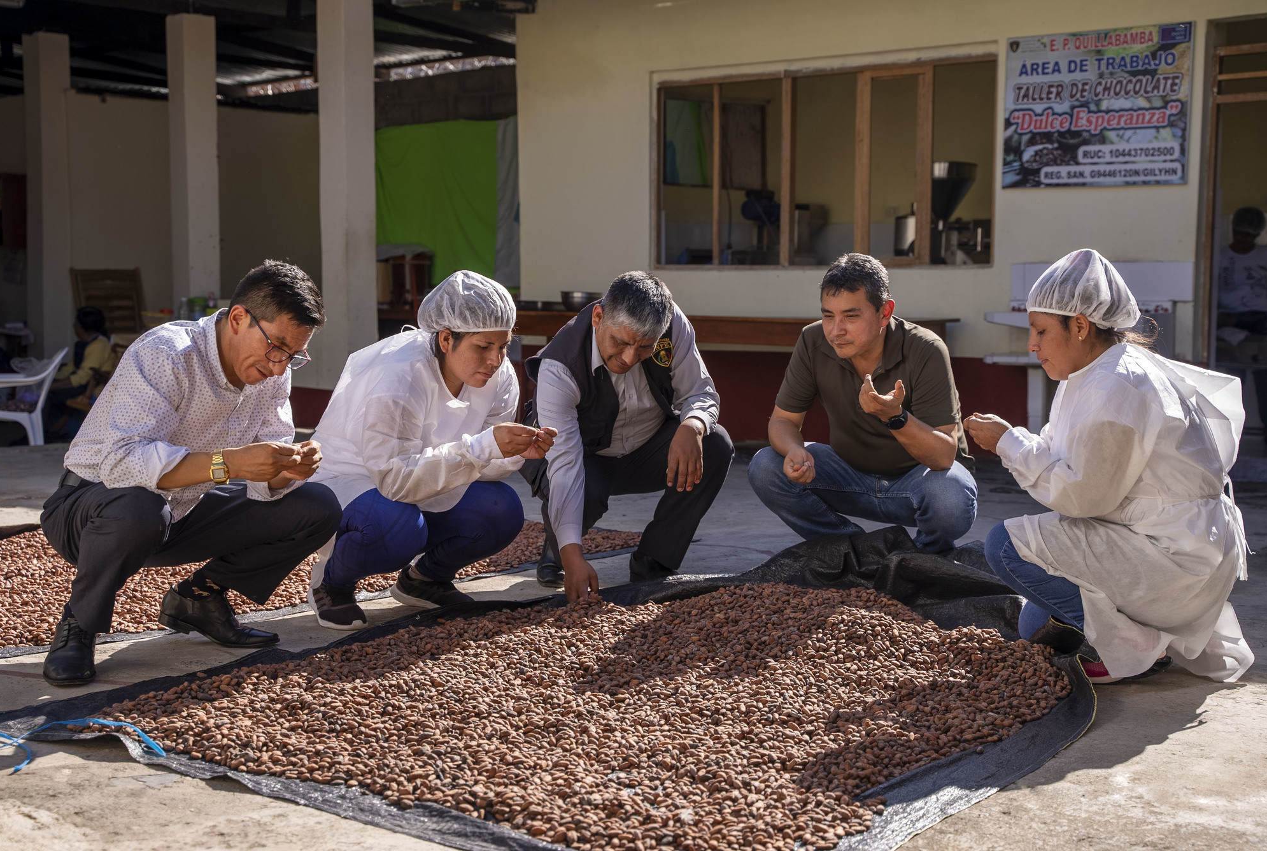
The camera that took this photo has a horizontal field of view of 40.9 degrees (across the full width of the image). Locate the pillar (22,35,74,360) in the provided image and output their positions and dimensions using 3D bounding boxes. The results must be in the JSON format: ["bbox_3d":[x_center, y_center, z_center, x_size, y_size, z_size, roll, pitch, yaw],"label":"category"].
[{"bbox_3d":[-4.783,-1.678,13.887,0.270,3.059,0.270,4,6,37],"label":"pillar"}]

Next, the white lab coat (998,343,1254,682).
[{"bbox_3d":[1.059,0.178,3.689,0.520,0.700,0.480,1,5,7],"label":"white lab coat"}]

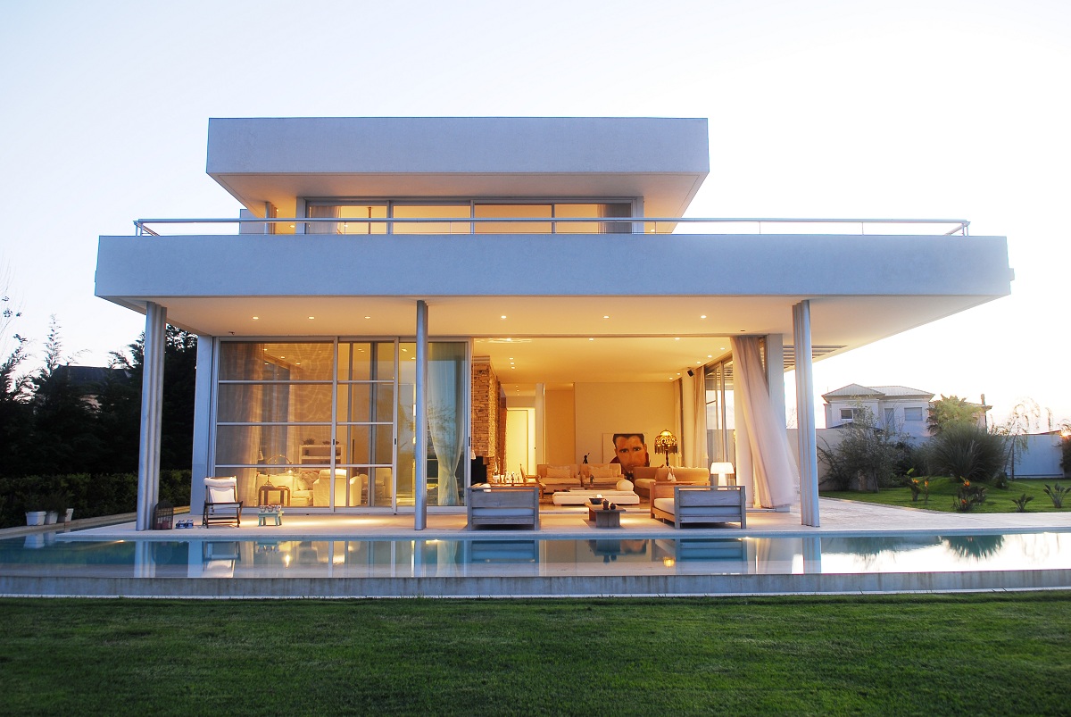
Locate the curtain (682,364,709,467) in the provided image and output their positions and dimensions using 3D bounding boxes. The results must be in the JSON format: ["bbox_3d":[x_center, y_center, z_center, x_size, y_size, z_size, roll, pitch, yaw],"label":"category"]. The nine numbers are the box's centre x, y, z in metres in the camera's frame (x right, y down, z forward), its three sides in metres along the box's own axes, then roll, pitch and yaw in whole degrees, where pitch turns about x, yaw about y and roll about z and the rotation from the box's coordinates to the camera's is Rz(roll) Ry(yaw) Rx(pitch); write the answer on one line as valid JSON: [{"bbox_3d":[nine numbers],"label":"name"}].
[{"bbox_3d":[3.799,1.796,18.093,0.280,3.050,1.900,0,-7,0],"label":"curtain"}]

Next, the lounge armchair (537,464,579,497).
[{"bbox_3d":[0.570,2.979,18.472,1.050,0.690,0.900,0,-7,0],"label":"lounge armchair"}]

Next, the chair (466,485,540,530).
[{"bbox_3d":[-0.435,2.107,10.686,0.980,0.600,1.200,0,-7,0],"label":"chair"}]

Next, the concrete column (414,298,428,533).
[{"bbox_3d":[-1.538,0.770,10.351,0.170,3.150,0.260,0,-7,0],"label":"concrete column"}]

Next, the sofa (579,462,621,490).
[{"bbox_3d":[1.660,2.979,18.472,1.050,0.690,0.900,0,-7,0],"label":"sofa"}]

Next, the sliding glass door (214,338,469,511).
[{"bbox_3d":[-3.447,1.161,13.285,4.560,3.100,0.130,0,-7,0],"label":"sliding glass door"}]

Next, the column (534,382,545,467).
[{"bbox_3d":[0.130,2.257,22.192,0.250,3.060,0.250,0,-7,0],"label":"column"}]

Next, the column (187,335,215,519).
[{"bbox_3d":[-5.780,1.117,13.063,0.280,3.100,0.280,0,-7,0],"label":"column"}]

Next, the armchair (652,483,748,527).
[{"bbox_3d":[2.310,2.103,10.821,0.960,0.580,1.700,0,-7,0],"label":"armchair"}]

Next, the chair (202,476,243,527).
[{"bbox_3d":[-4.512,2.066,10.739,0.560,0.740,0.720,2,-7,-17],"label":"chair"}]

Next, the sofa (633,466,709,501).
[{"bbox_3d":[2.950,2.735,16.436,1.120,0.660,1.850,1,-7,-6],"label":"sofa"}]

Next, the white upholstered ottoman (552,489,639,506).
[{"bbox_3d":[1.210,2.849,15.374,1.780,0.330,0.850,0,-7,0],"label":"white upholstered ottoman"}]

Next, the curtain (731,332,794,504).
[{"bbox_3d":[3.960,1.111,13.014,1.050,3.000,0.500,0,-7,0],"label":"curtain"}]

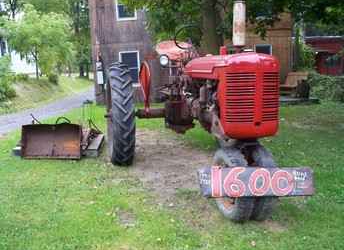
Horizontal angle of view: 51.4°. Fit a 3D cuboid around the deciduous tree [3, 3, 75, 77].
[{"bbox_3d":[-6.534,-4.087,17.511,3.600,3.700,3.400,-1,11,0],"label":"deciduous tree"}]

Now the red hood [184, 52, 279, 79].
[{"bbox_3d":[0.536,-0.592,3.619,0.480,0.250,1.450,-4,12,-13],"label":"red hood"}]

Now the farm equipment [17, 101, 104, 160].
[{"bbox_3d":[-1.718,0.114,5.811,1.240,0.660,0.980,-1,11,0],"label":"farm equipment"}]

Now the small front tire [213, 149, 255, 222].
[{"bbox_3d":[0.568,0.559,3.356,0.155,0.675,0.675,-7,12,-11],"label":"small front tire"}]

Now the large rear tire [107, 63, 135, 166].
[{"bbox_3d":[-0.734,-0.151,5.059,0.270,1.430,1.430,-4,12,-13],"label":"large rear tire"}]

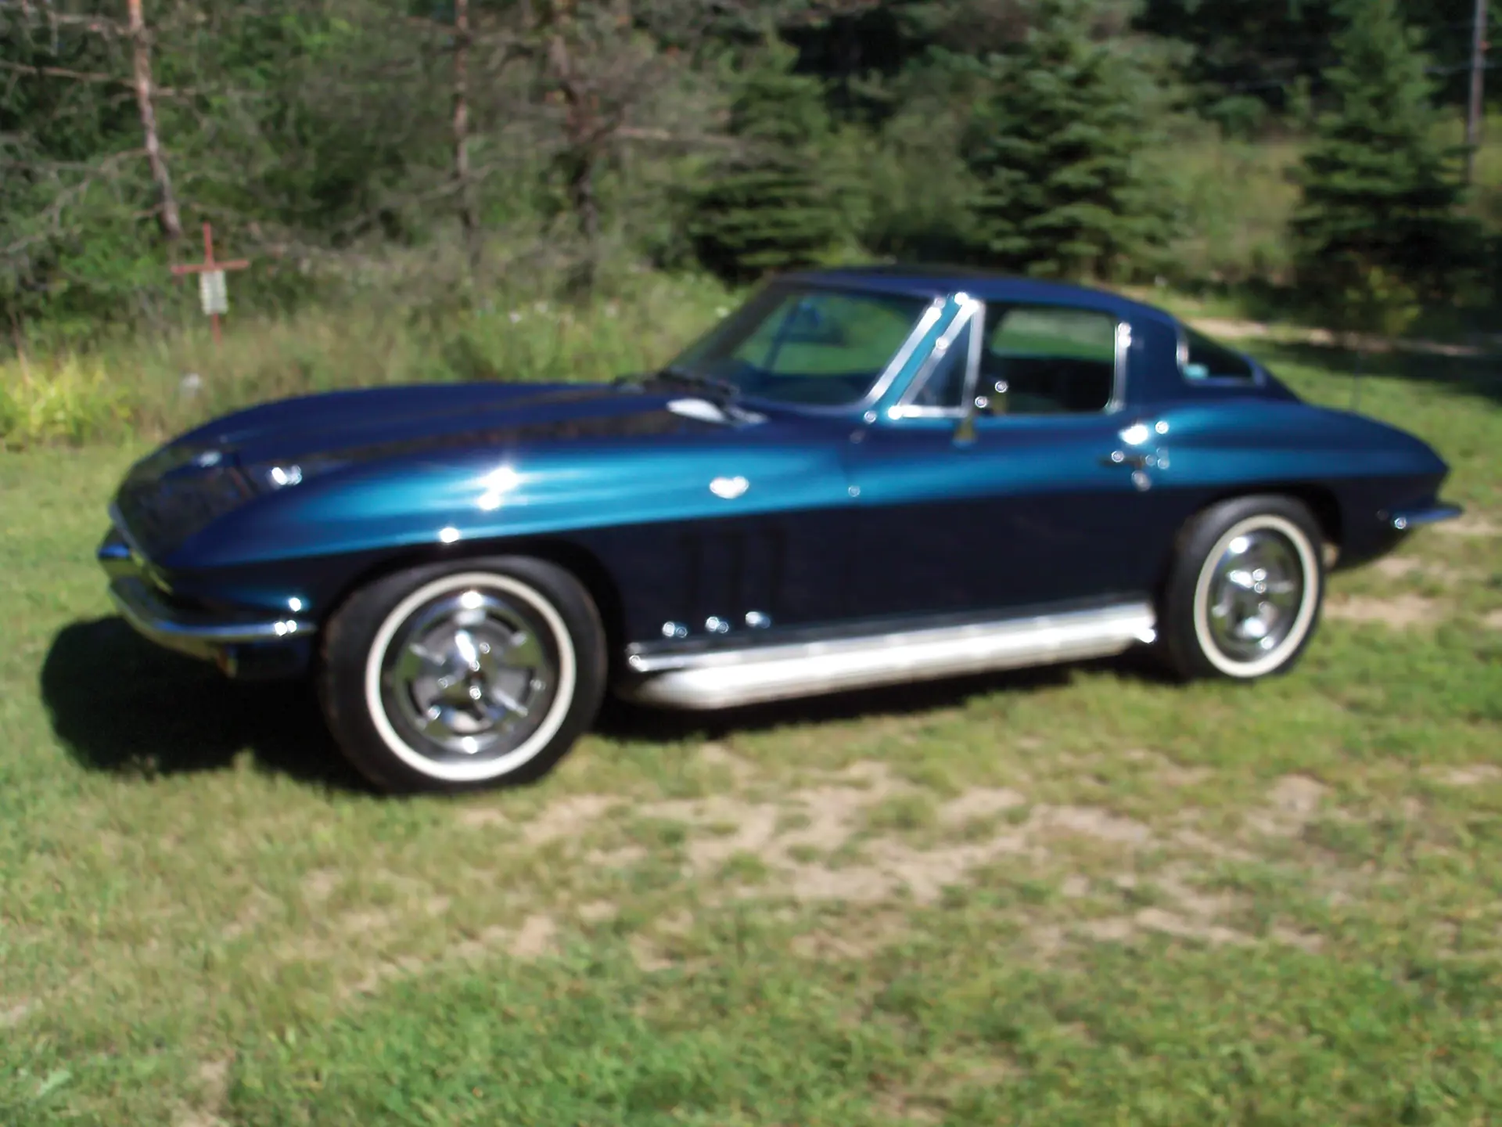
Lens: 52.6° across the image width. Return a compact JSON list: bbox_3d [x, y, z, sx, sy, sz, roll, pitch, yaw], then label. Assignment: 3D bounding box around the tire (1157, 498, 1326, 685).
[{"bbox_3d":[1.528,0.085,4.805,0.670,0.670,0.200,-4,13,-27],"label":"tire"}]

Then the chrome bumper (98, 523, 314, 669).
[{"bbox_3d":[-1.525,0.008,4.043,0.380,0.160,1.720,-4,13,-27],"label":"chrome bumper"}]

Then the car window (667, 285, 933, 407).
[{"bbox_3d":[0.071,-0.690,4.712,0.600,0.140,1.340,-41,26,-13],"label":"car window"}]

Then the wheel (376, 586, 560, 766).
[{"bbox_3d":[-0.687,0.259,3.673,0.430,0.430,0.130,-3,13,-22],"label":"wheel"}]

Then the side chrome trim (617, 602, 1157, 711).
[{"bbox_3d":[0.431,0.233,4.166,1.700,0.190,0.130,-4,13,-27],"label":"side chrome trim"}]

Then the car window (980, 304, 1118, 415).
[{"bbox_3d":[0.876,-0.591,4.428,0.510,0.330,0.050,-4,-11,-27],"label":"car window"}]

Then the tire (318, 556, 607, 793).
[{"bbox_3d":[-0.697,0.253,3.699,0.670,0.670,0.200,-3,13,-22],"label":"tire"}]

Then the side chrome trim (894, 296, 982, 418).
[{"bbox_3d":[0.531,-0.581,4.257,0.390,0.350,0.060,-4,-11,-27],"label":"side chrome trim"}]

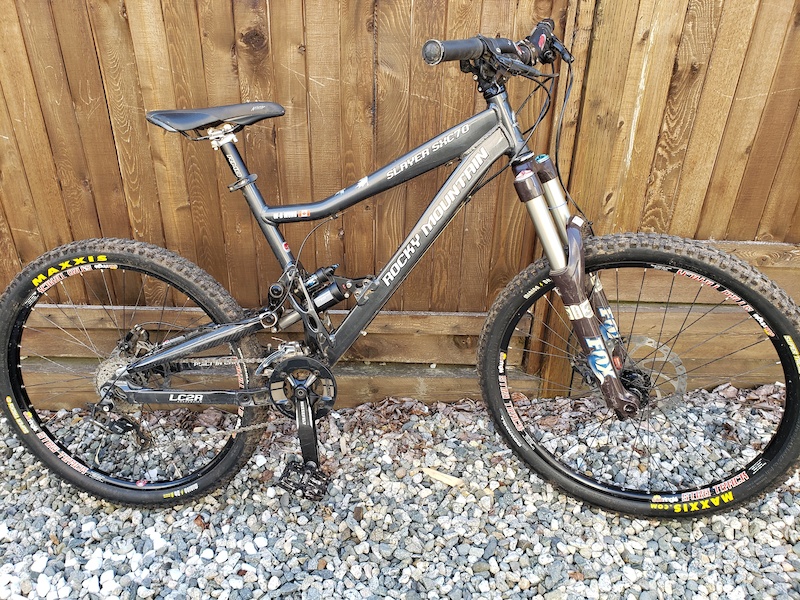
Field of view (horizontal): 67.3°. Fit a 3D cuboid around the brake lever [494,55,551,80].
[{"bbox_3d":[0.195,-0.373,0.965,0.092,0.023,0.035,17,25,-16],"label":"brake lever"}]

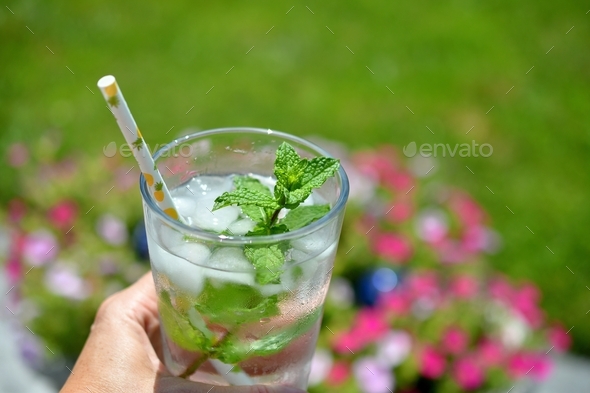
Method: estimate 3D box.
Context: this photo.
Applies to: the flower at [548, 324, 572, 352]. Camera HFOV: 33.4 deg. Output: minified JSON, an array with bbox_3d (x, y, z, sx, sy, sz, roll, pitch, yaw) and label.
[{"bbox_3d":[0.405,0.217,1.500,0.038,0.038,0.034,-2,33,-6],"label":"flower"}]

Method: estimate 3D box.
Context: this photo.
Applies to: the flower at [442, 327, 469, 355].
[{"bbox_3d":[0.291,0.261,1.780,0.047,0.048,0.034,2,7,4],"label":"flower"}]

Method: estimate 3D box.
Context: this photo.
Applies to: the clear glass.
[{"bbox_3d":[-0.023,0.037,0.432,0.085,0.106,0.085,4,34,0],"label":"clear glass"}]

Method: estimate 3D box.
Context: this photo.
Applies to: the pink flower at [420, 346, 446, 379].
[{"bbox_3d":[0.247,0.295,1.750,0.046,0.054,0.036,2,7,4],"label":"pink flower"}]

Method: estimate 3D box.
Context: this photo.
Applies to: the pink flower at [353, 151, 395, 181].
[{"bbox_3d":[0.162,-0.064,2.030,0.080,0.052,0.050,0,32,0],"label":"pink flower"}]

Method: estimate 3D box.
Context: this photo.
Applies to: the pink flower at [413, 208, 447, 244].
[{"bbox_3d":[0.260,0.055,1.870,0.062,0.052,0.045,0,32,0],"label":"pink flower"}]

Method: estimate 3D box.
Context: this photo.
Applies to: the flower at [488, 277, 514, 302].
[{"bbox_3d":[0.357,0.162,1.710,0.045,0.040,0.036,0,32,0],"label":"flower"}]

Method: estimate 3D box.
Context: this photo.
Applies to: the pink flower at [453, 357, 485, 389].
[{"bbox_3d":[0.277,0.283,1.570,0.052,0.044,0.040,0,32,0],"label":"pink flower"}]

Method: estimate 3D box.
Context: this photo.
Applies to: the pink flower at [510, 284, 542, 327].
[{"bbox_3d":[0.396,0.186,1.680,0.054,0.060,0.048,0,32,0],"label":"pink flower"}]

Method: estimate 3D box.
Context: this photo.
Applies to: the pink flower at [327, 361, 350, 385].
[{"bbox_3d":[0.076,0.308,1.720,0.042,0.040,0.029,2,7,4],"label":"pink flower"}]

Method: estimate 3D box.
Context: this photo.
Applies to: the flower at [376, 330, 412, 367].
[{"bbox_3d":[0.162,0.247,1.600,0.057,0.047,0.042,0,32,0],"label":"flower"}]

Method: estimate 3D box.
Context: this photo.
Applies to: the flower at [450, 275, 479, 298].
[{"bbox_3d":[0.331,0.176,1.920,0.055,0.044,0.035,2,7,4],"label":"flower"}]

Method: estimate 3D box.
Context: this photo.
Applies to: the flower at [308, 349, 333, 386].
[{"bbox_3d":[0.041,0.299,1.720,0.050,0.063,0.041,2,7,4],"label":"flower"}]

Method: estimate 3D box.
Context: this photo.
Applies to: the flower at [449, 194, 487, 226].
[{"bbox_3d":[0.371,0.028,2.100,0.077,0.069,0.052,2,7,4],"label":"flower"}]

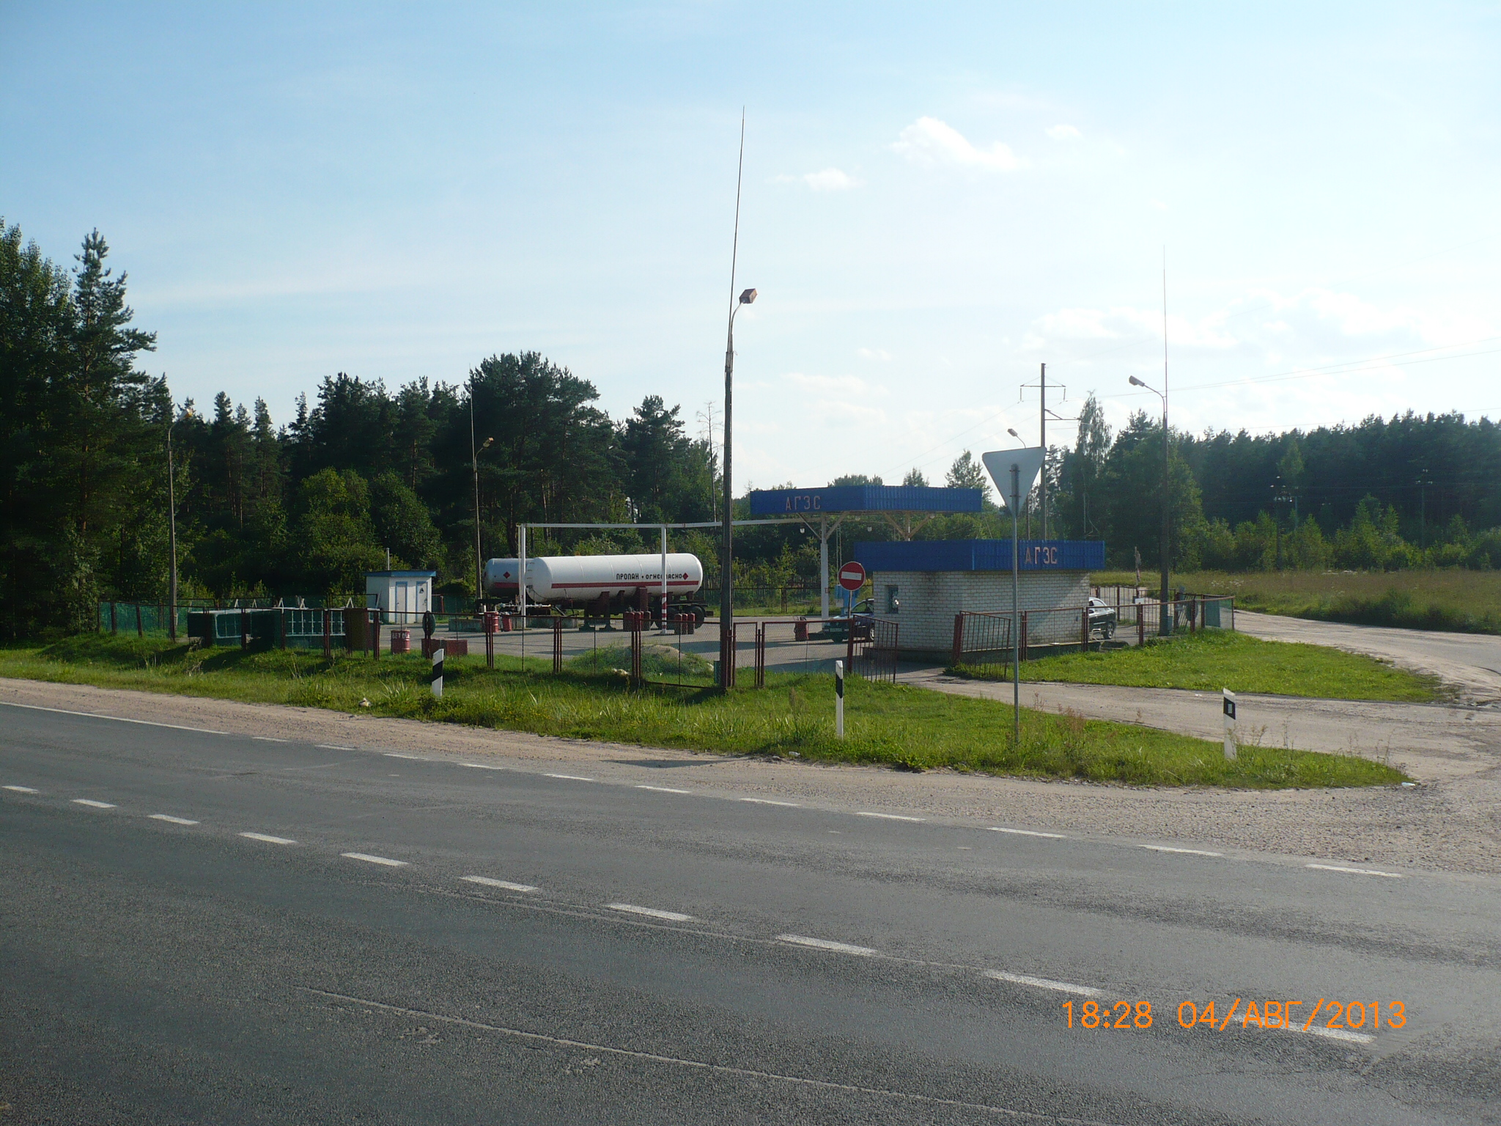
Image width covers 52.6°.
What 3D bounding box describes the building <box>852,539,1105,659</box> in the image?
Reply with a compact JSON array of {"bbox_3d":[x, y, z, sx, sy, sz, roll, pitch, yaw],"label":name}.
[{"bbox_3d":[6.762,1.010,44.081,4.020,3.247,6.895,0,0,43],"label":"building"}]

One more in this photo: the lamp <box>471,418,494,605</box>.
[{"bbox_3d":[-12.796,-2.143,72.000,1.150,9.900,0.450,0,0,37],"label":"lamp"}]

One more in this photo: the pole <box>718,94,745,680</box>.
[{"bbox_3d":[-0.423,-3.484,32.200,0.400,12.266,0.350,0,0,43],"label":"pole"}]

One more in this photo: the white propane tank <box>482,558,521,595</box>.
[{"bbox_3d":[-8.771,0.680,71.972,8.000,1.800,1.800,0,0,-30],"label":"white propane tank"}]

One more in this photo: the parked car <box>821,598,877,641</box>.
[{"bbox_3d":[4.505,1.934,52.405,1.720,1.420,4.400,0,0,43],"label":"parked car"}]

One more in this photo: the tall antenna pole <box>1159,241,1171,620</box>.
[{"bbox_3d":[13.657,-4.038,50.000,0.300,12.749,0.300,0,0,43],"label":"tall antenna pole"}]

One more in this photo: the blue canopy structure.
[{"bbox_3d":[4.323,-2.205,55.973,5.290,0.857,7.020,0,0,43],"label":"blue canopy structure"}]

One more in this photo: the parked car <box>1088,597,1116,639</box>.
[{"bbox_3d":[10.500,1.861,50.500,1.720,1.420,4.350,0,0,38],"label":"parked car"}]

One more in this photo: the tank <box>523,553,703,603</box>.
[{"bbox_3d":[-5.829,0.603,65.600,1.860,1.860,9.400,0,0,44],"label":"tank"}]

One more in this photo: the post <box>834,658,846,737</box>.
[{"bbox_3d":[0.940,1.443,15.900,0.070,0.848,0.120,0,0,-41],"label":"post"}]

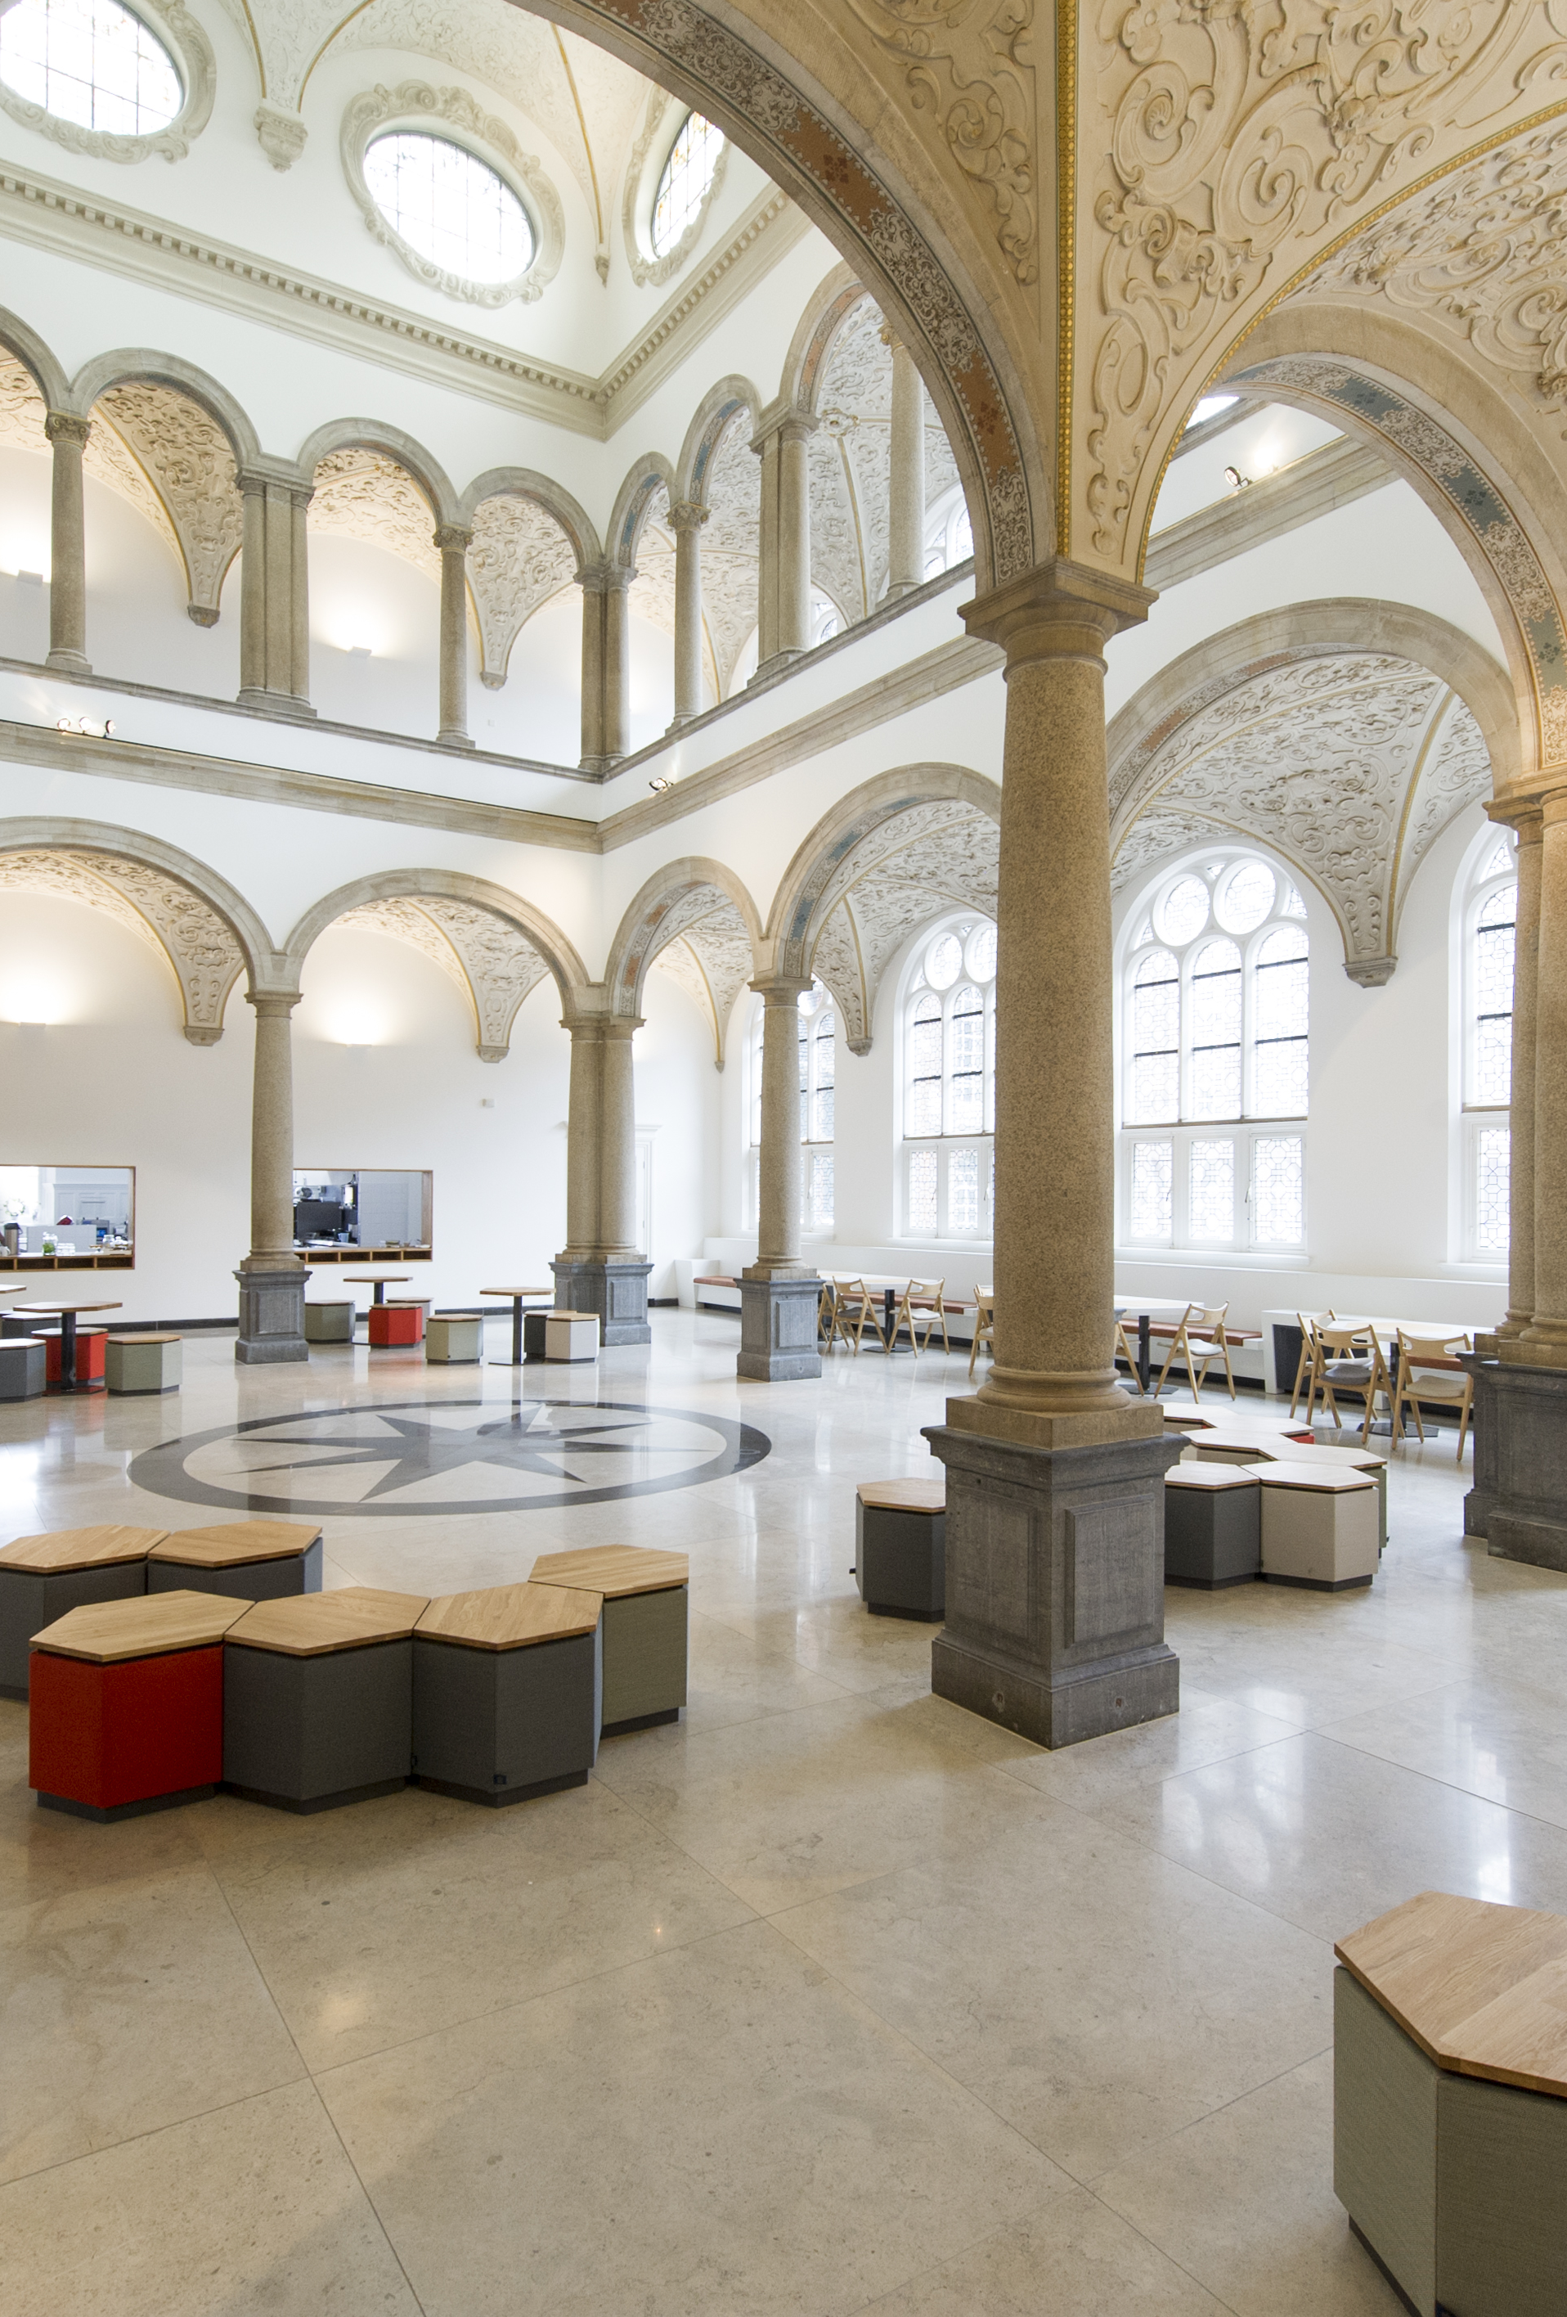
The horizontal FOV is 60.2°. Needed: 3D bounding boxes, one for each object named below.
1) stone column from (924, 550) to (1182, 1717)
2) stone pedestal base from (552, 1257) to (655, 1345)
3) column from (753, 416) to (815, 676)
[{"bbox_3d":[0.910,-0.038,4.544,0.624,3.694,0.624,1,-2,-34],"label":"stone column"},{"bbox_3d":[-2.071,1.624,15.252,0.895,0.895,0.895,1,-2,-34],"label":"stone pedestal base"},{"bbox_3d":[0.022,-5.737,12.767,0.400,2.469,0.800,1,-2,-33],"label":"column"}]

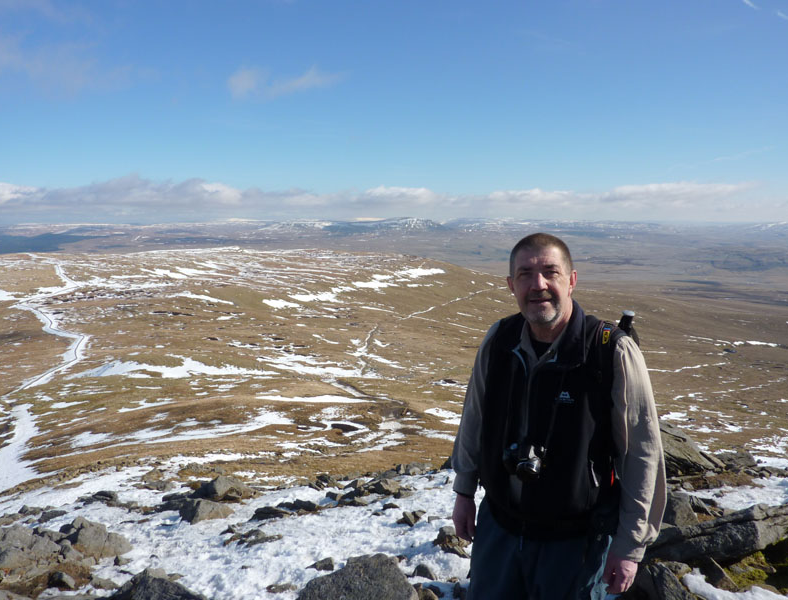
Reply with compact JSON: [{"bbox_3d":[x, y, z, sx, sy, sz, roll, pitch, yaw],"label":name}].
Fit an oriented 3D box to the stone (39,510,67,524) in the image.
[{"bbox_3d":[-2.719,1.732,4.600,0.213,0.083,0.141,-5,10,-32],"label":"stone"}]

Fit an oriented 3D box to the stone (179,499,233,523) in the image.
[{"bbox_3d":[-1.493,1.684,4.600,0.427,0.166,0.264,-3,9,-19],"label":"stone"}]

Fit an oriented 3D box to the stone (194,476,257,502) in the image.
[{"bbox_3d":[-1.502,1.689,5.150,0.524,0.193,0.317,-3,9,-17],"label":"stone"}]

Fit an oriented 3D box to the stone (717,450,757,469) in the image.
[{"bbox_3d":[3.260,1.528,5.500,0.369,0.147,0.238,5,10,32],"label":"stone"}]

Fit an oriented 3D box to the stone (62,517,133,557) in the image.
[{"bbox_3d":[-2.053,1.644,4.000,0.466,0.239,0.308,-5,10,-29],"label":"stone"}]

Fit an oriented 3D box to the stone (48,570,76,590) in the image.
[{"bbox_3d":[-2.008,1.699,3.500,0.165,0.092,0.114,-5,10,-32],"label":"stone"}]

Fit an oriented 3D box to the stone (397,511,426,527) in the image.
[{"bbox_3d":[0.136,1.702,4.500,0.223,0.097,0.132,0,9,2],"label":"stone"}]

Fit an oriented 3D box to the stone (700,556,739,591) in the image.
[{"bbox_3d":[1.718,1.444,3.050,0.194,0.147,0.123,5,10,31],"label":"stone"}]

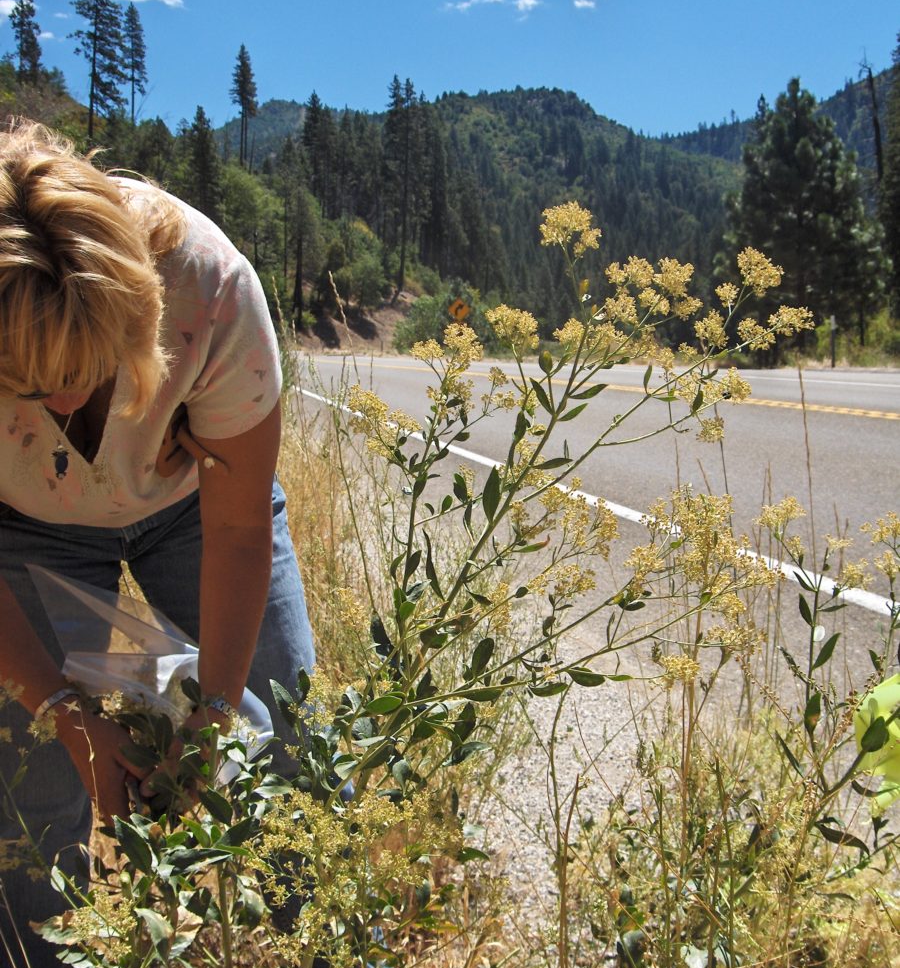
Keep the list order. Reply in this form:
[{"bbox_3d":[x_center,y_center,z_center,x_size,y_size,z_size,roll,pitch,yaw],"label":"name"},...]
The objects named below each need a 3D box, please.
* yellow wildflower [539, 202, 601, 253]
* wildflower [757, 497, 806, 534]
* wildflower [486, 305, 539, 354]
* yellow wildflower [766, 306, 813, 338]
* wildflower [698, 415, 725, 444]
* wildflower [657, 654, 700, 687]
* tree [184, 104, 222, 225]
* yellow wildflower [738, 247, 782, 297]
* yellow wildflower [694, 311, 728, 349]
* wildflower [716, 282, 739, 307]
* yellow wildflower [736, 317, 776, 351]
[{"bbox_3d":[0.120,-0.257,1.350,0.062,0.050,0.056,0,6,0],"label":"yellow wildflower"},{"bbox_3d":[0.381,0.036,1.550,0.057,0.044,0.051,0,6,0],"label":"wildflower"},{"bbox_3d":[0.062,-0.155,1.350,0.052,0.050,0.047,0,6,0],"label":"wildflower"},{"bbox_3d":[0.336,-0.160,1.330,0.047,0.030,0.043,0,6,0],"label":"yellow wildflower"},{"bbox_3d":[0.291,-0.061,1.500,0.029,0.029,0.029,0,6,0],"label":"wildflower"},{"bbox_3d":[0.217,0.177,1.280,0.042,0.030,0.038,0,6,0],"label":"wildflower"},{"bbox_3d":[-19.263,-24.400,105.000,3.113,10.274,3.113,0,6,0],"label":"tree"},{"bbox_3d":[0.305,-0.208,1.330,0.045,0.047,0.041,0,6,0],"label":"yellow wildflower"},{"bbox_3d":[0.291,-0.172,1.500,0.038,0.042,0.040,0,6,0],"label":"yellow wildflower"},{"bbox_3d":[0.274,-0.187,1.330,0.022,0.024,0.019,0,6,0],"label":"wildflower"},{"bbox_3d":[0.340,-0.167,1.500,0.042,0.038,0.040,0,6,0],"label":"yellow wildflower"}]

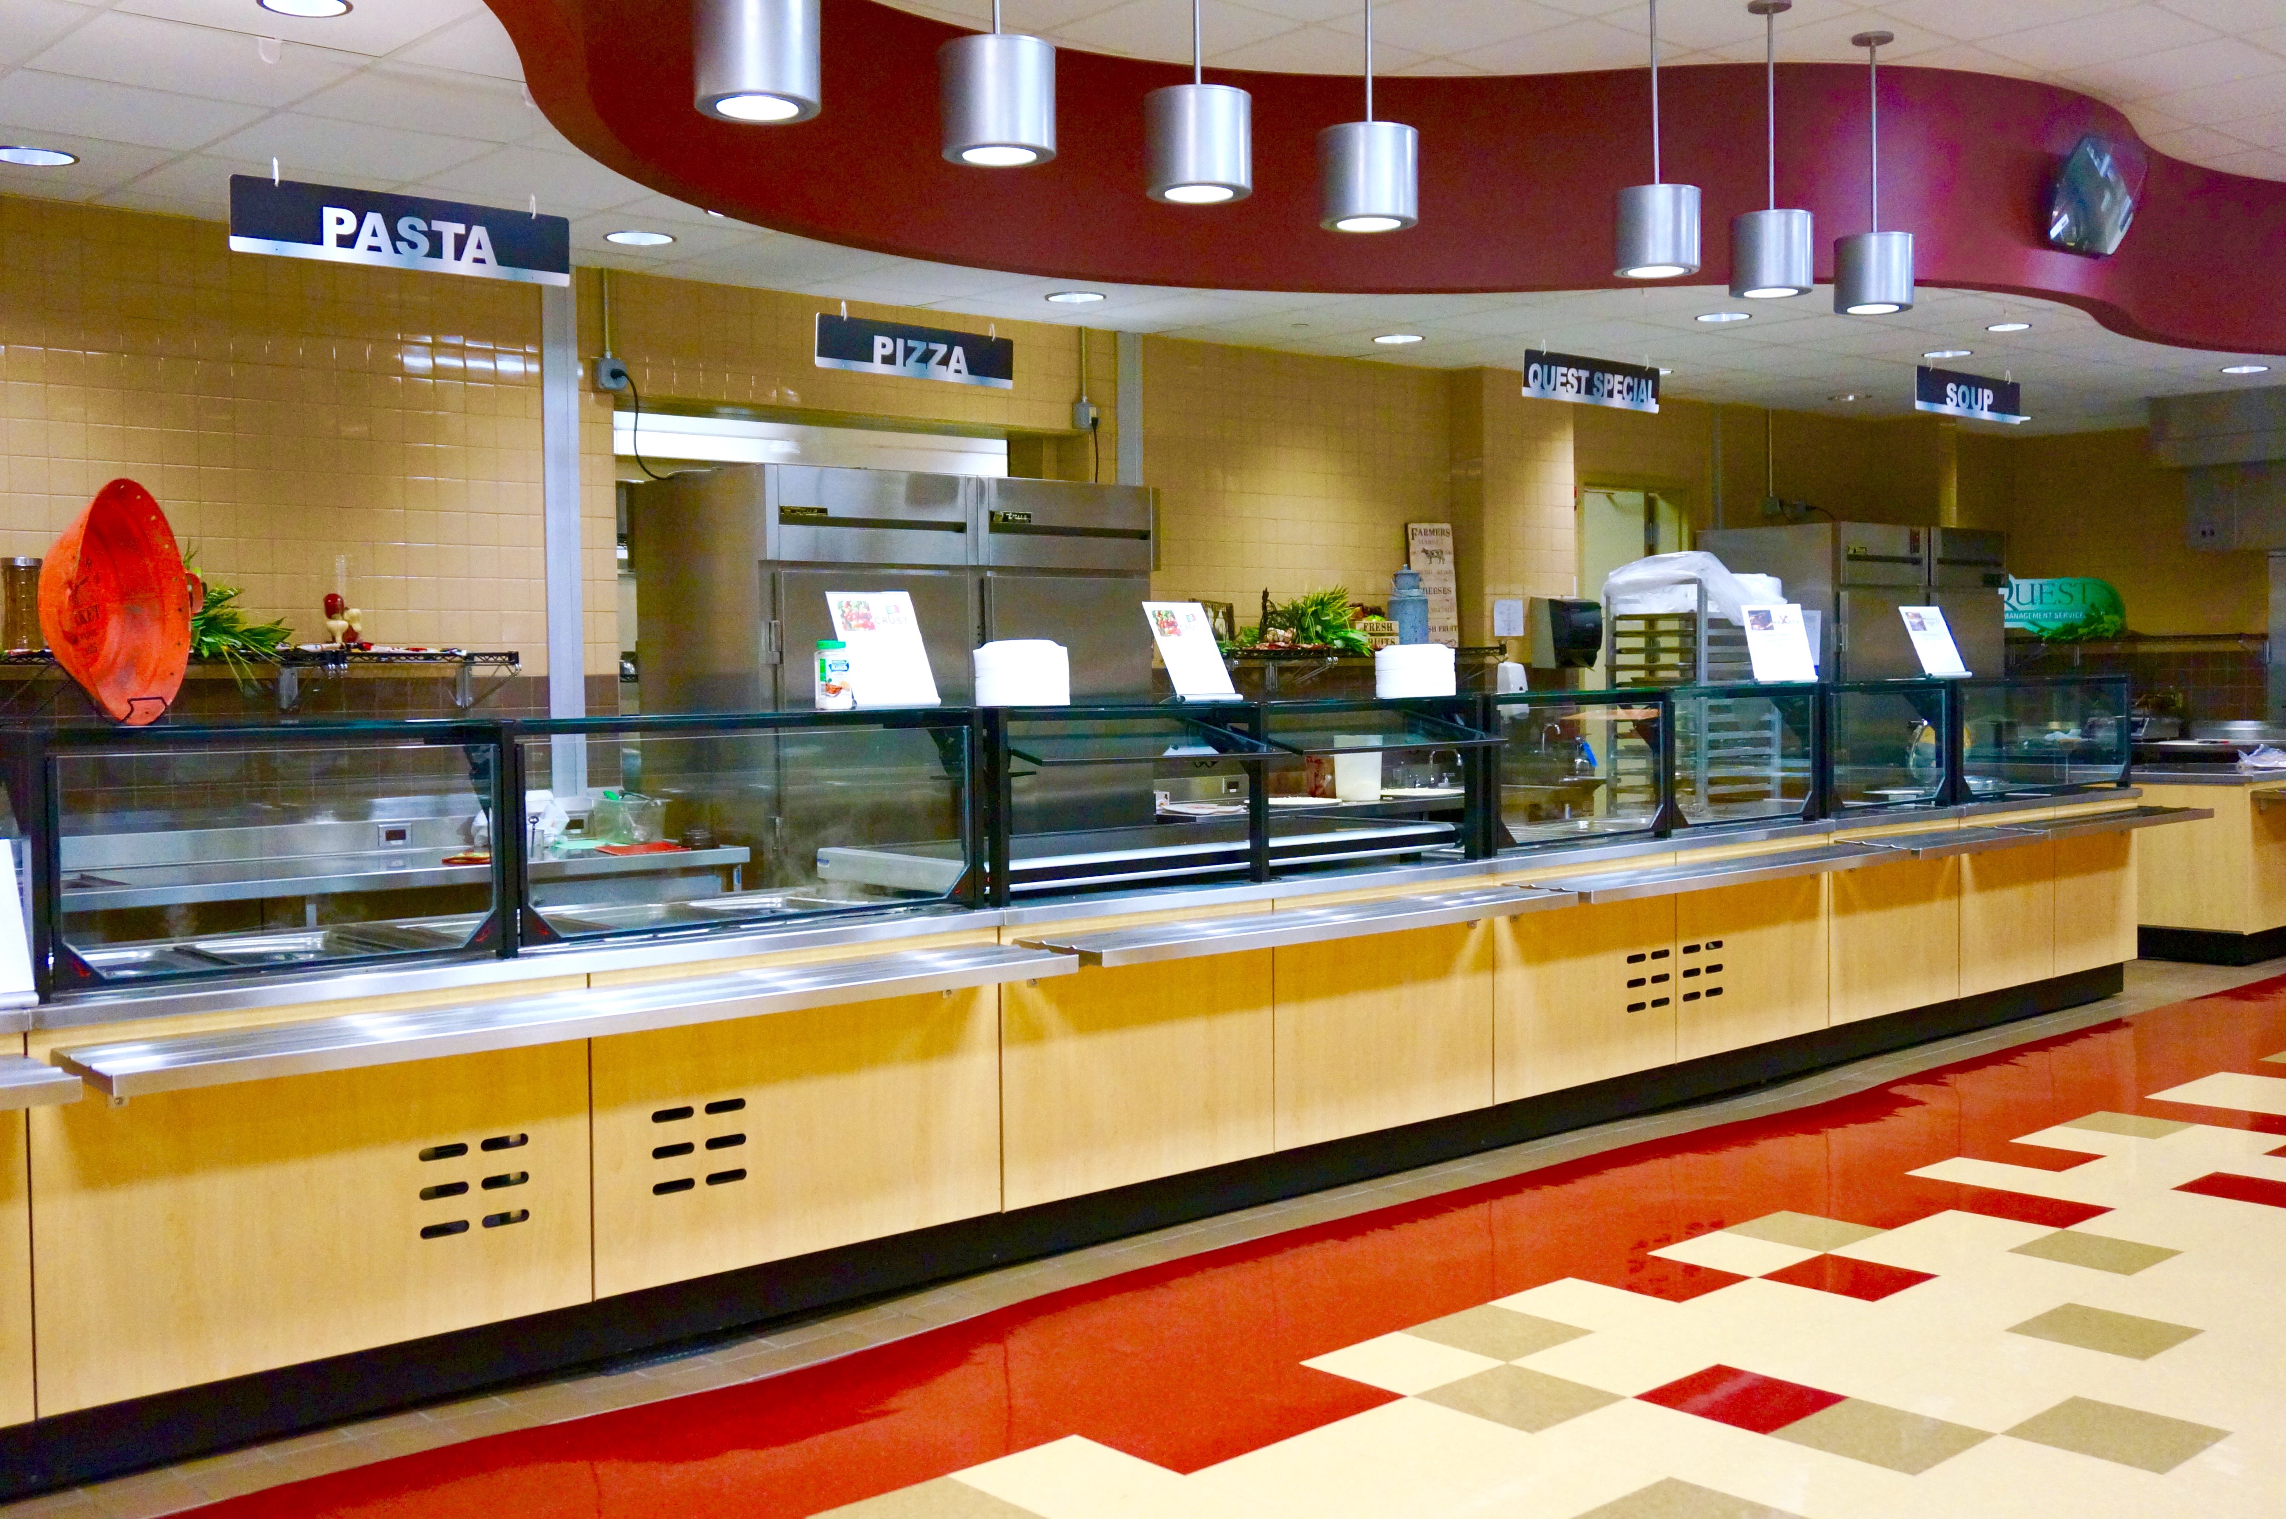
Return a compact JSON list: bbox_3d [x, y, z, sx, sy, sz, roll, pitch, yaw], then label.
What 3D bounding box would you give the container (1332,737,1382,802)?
[{"bbox_3d":[0.873,0.031,9.283,0.193,0.261,0.183,-1,2,5],"label":"container"}]

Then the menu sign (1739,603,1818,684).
[{"bbox_3d":[2.212,-0.388,7.931,0.220,0.260,0.130,-1,2,-9],"label":"menu sign"}]

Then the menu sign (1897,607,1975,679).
[{"bbox_3d":[2.970,-0.440,8.554,0.228,0.266,0.149,-2,3,-33],"label":"menu sign"}]

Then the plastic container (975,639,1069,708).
[{"bbox_3d":[-0.301,-0.211,5.678,0.235,0.160,0.235,-1,2,-3],"label":"plastic container"}]

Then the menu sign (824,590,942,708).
[{"bbox_3d":[-0.598,-0.255,5.303,0.235,0.277,0.146,-3,3,-38],"label":"menu sign"}]

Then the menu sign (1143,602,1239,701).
[{"bbox_3d":[0.138,-0.281,6.094,0.220,0.260,0.140,-3,3,-42],"label":"menu sign"}]

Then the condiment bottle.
[{"bbox_3d":[-0.694,-0.191,5.118,0.090,0.158,0.090,-2,2,-16],"label":"condiment bottle"}]

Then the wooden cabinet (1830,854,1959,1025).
[{"bbox_3d":[2.513,0.567,8.416,0.907,0.673,0.580,-3,3,-42],"label":"wooden cabinet"}]

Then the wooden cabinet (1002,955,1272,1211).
[{"bbox_3d":[-0.192,0.709,5.952,0.918,0.673,0.580,-3,3,-42],"label":"wooden cabinet"}]

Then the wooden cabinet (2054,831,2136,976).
[{"bbox_3d":[3.675,0.505,9.475,0.737,0.673,0.580,-3,3,-42],"label":"wooden cabinet"}]

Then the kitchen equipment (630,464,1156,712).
[{"bbox_3d":[-0.874,0.046,8.516,1.750,2.130,0.860,-3,3,-42],"label":"kitchen equipment"}]

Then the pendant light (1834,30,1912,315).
[{"bbox_3d":[2.392,-1.918,7.476,0.257,0.880,0.257,-3,3,-42],"label":"pendant light"}]

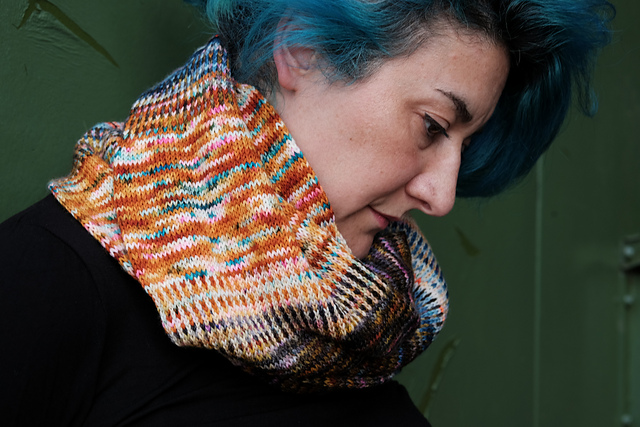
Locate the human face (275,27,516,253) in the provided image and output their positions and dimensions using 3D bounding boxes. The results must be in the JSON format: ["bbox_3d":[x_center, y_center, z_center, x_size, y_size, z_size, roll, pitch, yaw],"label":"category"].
[{"bbox_3d":[0.046,-0.067,0.920,0.157,0.185,0.143,41,4,18],"label":"human face"}]

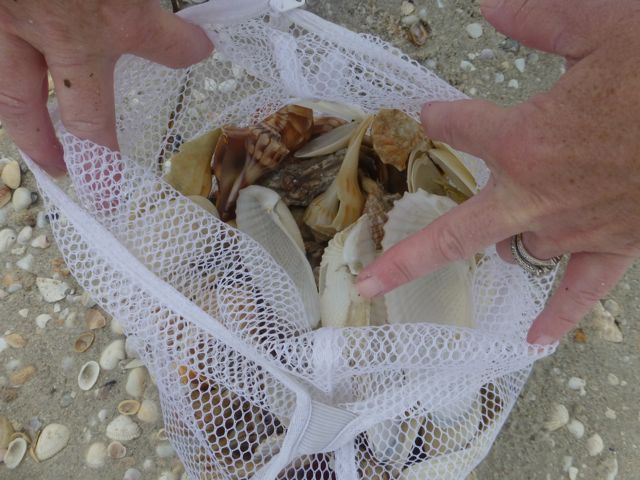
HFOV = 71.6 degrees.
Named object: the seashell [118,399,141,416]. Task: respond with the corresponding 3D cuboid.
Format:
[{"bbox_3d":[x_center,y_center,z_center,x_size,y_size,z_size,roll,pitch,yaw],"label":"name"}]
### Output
[{"bbox_3d":[-0.163,0.144,0.379,0.018,0.006,0.011,7,62,4],"label":"seashell"}]

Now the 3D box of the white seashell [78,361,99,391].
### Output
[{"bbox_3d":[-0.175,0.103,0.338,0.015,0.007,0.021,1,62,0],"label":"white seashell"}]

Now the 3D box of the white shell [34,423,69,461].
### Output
[{"bbox_3d":[-0.219,0.166,0.365,0.025,0.011,0.028,26,65,13],"label":"white shell"}]

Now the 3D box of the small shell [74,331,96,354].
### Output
[{"bbox_3d":[-0.214,0.094,0.406,0.014,0.007,0.019,26,65,13],"label":"small shell"}]

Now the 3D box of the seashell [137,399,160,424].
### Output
[{"bbox_3d":[-0.146,0.146,0.377,0.017,0.009,0.018,-29,66,-15],"label":"seashell"}]

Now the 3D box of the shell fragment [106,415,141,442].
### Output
[{"bbox_3d":[-0.164,0.157,0.370,0.030,0.010,0.017,13,63,7],"label":"shell fragment"}]

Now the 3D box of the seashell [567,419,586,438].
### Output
[{"bbox_3d":[0.214,0.158,0.372,0.013,0.006,0.014,11,63,6],"label":"seashell"}]

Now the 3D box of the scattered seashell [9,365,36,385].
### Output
[{"bbox_3d":[-0.262,0.120,0.392,0.021,0.007,0.012,-33,67,-16],"label":"scattered seashell"}]

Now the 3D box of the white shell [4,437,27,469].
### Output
[{"bbox_3d":[-0.248,0.175,0.362,0.014,0.007,0.022,3,62,2],"label":"white shell"}]

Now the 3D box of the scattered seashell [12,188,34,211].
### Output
[{"bbox_3d":[-0.320,-0.044,0.476,0.018,0.011,0.029,-19,64,-10],"label":"scattered seashell"}]

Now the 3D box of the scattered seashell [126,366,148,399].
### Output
[{"bbox_3d":[-0.161,0.124,0.388,0.016,0.009,0.025,0,62,0],"label":"scattered seashell"}]

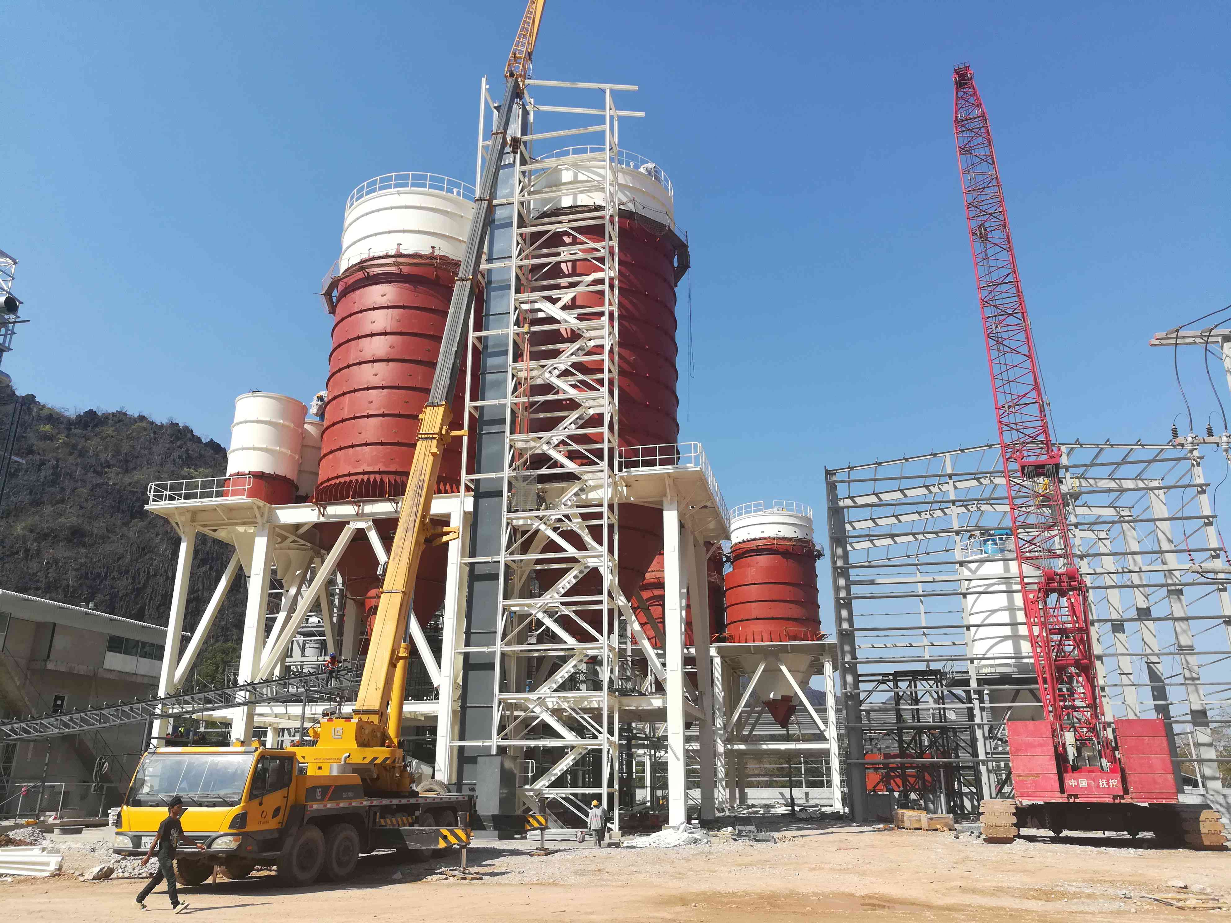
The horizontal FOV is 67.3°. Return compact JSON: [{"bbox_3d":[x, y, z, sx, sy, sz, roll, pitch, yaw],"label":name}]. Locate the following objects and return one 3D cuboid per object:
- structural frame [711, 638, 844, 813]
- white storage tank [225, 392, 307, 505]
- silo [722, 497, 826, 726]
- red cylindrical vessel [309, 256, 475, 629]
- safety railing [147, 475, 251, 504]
[{"bbox_3d":[15.063,24.468,84.941,10.800,13.617,12.200,-4,-19,11],"label":"structural frame"},{"bbox_3d":[-19.894,0.156,52.402,3.900,7.148,3.900,-4,-19,11],"label":"white storage tank"},{"bbox_3d":[15.027,14.922,88.114,8.800,20.232,8.800,-4,-19,11],"label":"silo"},{"bbox_3d":[-11.998,-0.119,53.430,9.792,20.994,9.792,0,-19,0],"label":"red cylindrical vessel"},{"bbox_3d":[-21.456,1.635,47.539,5.906,1.200,0.200,-4,-19,11],"label":"safety railing"}]

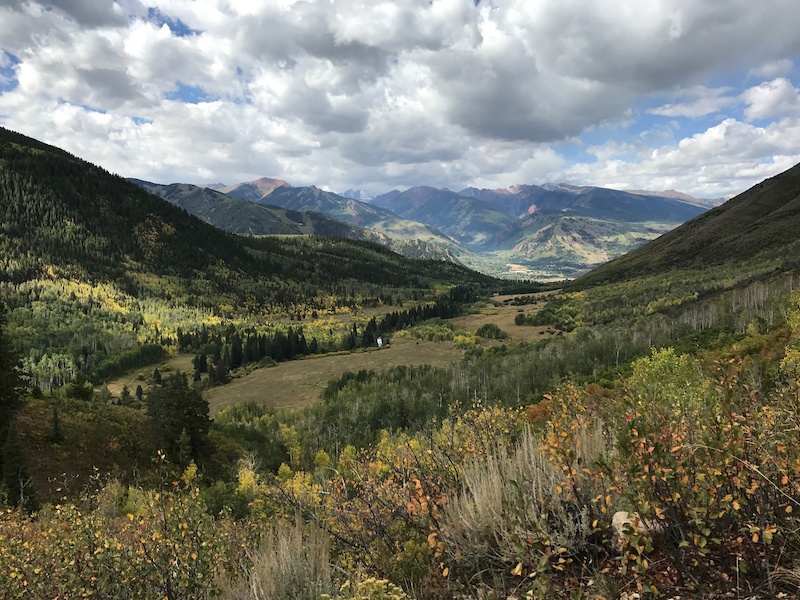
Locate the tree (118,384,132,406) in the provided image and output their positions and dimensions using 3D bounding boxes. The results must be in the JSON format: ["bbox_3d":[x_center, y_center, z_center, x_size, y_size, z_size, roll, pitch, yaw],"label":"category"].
[{"bbox_3d":[-84.840,29.439,200.000,4.020,6.340,4.020,0,5,0],"label":"tree"}]

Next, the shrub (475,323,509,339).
[{"bbox_3d":[50.904,16.968,360.000,18.920,8.900,15.000,0,5,0],"label":"shrub"}]

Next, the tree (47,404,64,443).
[{"bbox_3d":[-55.859,20.202,105.000,2.840,6.490,2.840,0,5,0],"label":"tree"}]

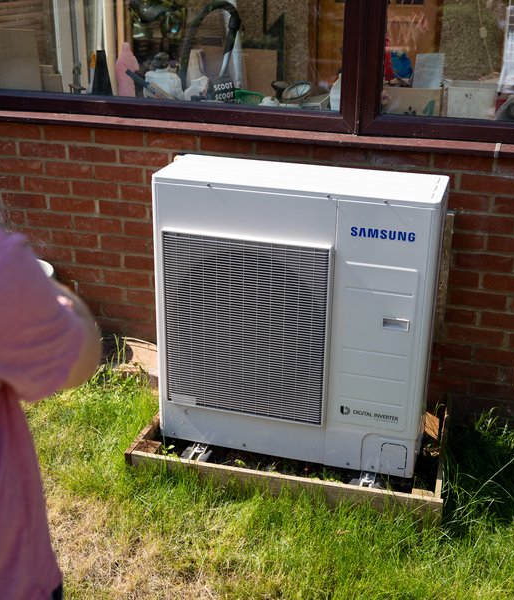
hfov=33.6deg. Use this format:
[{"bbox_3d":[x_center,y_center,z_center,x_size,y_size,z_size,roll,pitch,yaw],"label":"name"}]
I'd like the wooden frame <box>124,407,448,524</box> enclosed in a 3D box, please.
[{"bbox_3d":[0.152,0.540,3.236,1.120,0.100,0.670,6,23,12],"label":"wooden frame"}]

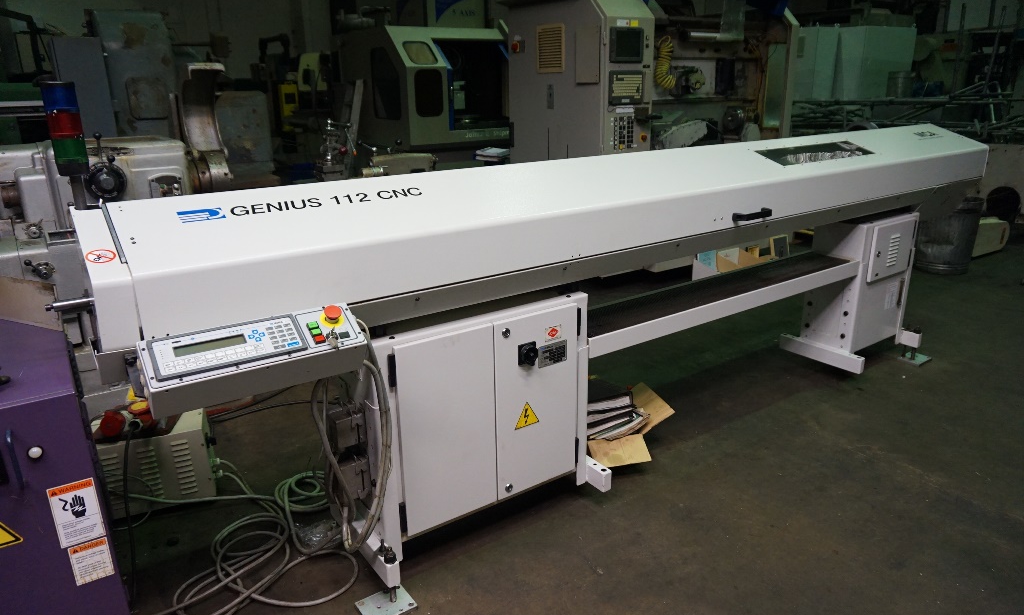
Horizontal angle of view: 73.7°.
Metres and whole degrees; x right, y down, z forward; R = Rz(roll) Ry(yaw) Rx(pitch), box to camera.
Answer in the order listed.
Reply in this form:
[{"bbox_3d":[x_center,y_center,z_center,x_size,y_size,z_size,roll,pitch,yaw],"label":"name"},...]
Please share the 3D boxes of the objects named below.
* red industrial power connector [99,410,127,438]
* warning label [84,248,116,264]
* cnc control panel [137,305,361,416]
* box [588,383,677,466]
[{"bbox_3d":[-1.451,0.423,2.495,0.095,0.100,0.075,-4,8,-7],"label":"red industrial power connector"},{"bbox_3d":[-0.941,-0.117,1.564,0.061,0.003,0.061,-13,41,-33],"label":"warning label"},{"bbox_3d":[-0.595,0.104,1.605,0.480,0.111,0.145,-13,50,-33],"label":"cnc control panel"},{"bbox_3d":[0.463,0.527,2.918,0.407,0.219,0.427,-6,18,-16],"label":"box"}]

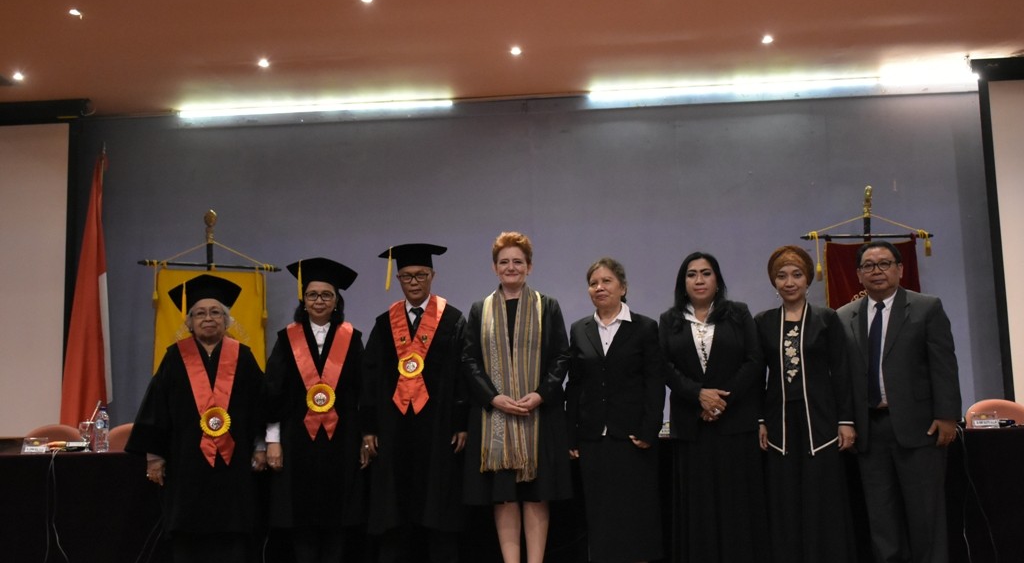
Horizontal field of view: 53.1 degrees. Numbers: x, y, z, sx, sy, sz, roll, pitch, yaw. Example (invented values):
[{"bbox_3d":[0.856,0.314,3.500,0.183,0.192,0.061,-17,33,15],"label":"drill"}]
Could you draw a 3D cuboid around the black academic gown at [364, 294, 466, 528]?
[{"bbox_3d":[-0.474,0.641,4.965,0.540,1.103,0.330,-2,-7,2],"label":"black academic gown"}]

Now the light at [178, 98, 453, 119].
[{"bbox_3d":[-1.706,-1.505,8.888,2.405,0.080,0.080,-2,-7,4],"label":"light"}]

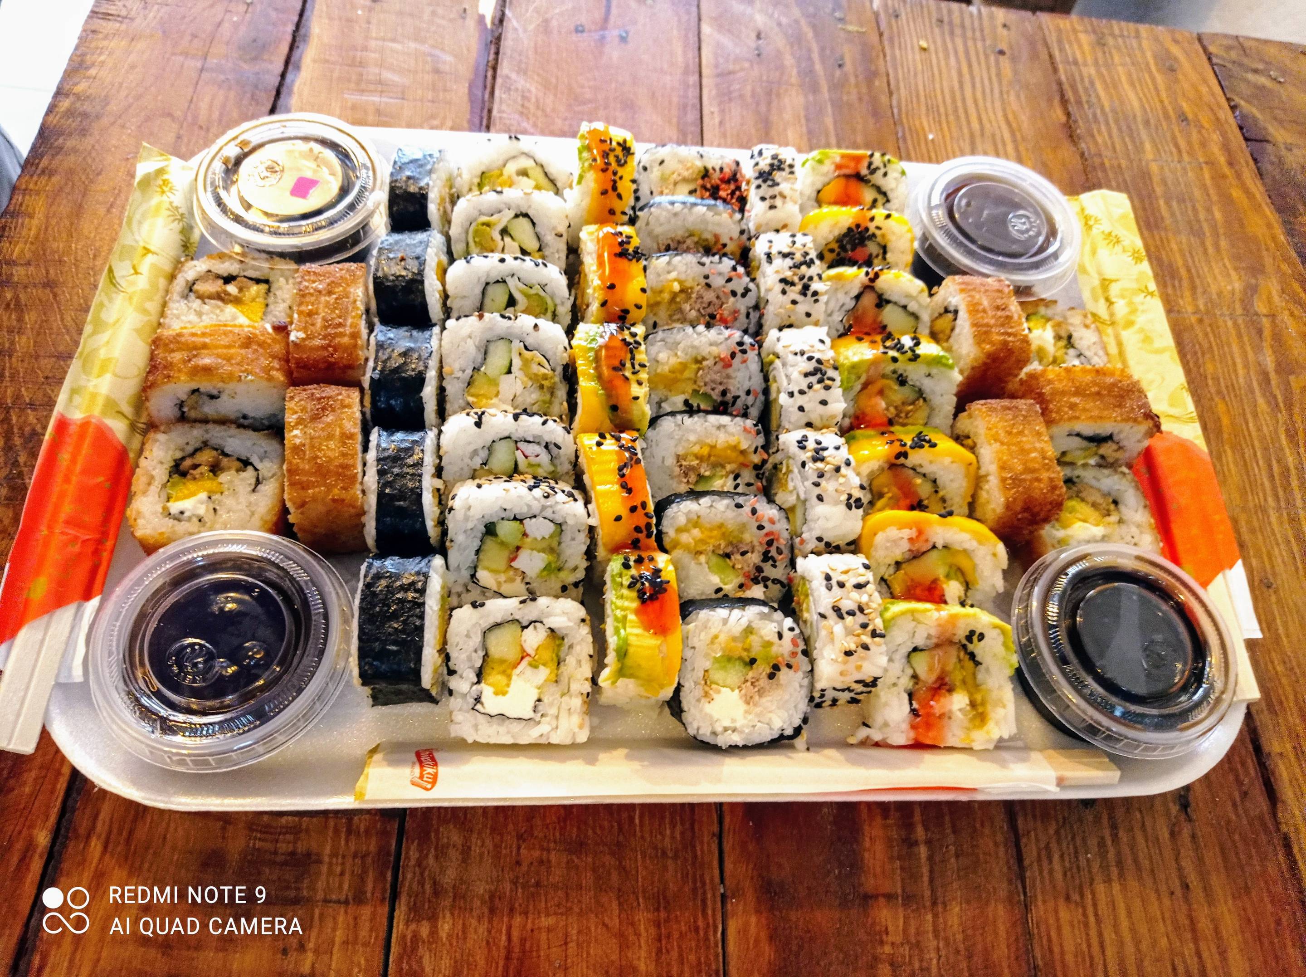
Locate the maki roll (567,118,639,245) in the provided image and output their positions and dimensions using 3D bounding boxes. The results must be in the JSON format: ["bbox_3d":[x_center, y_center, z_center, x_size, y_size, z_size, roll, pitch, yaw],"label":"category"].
[{"bbox_3d":[-0.020,-0.120,0.413,0.023,0.037,0.040,1,59,-7],"label":"maki roll"}]

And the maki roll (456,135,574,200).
[{"bbox_3d":[-0.050,-0.107,0.382,0.040,0.039,0.021,1,20,-6],"label":"maki roll"}]

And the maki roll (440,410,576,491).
[{"bbox_3d":[-0.046,-0.004,0.336,0.041,0.021,0.040,1,101,-7],"label":"maki roll"}]

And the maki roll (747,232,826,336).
[{"bbox_3d":[0.051,-0.076,0.395,0.020,0.036,0.036,0,59,-8],"label":"maki roll"}]

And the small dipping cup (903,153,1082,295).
[{"bbox_3d":[0.132,-0.102,0.407,0.065,0.010,0.065,2,58,-7],"label":"small dipping cup"}]

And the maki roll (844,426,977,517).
[{"bbox_3d":[0.083,0.002,0.347,0.041,0.040,0.024,8,24,-3],"label":"maki roll"}]

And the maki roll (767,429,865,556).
[{"bbox_3d":[0.053,0.003,0.346,0.022,0.039,0.039,-4,59,-13],"label":"maki roll"}]

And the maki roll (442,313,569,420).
[{"bbox_3d":[-0.047,-0.036,0.340,0.039,0.021,0.039,1,103,-6],"label":"maki roll"}]

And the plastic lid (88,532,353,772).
[{"bbox_3d":[-0.116,0.043,0.285,0.066,0.009,0.066,1,59,-7],"label":"plastic lid"}]

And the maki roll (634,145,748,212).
[{"bbox_3d":[0.014,-0.112,0.409,0.041,0.040,0.021,1,17,-7],"label":"maki roll"}]

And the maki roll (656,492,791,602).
[{"bbox_3d":[0.021,0.022,0.328,0.040,0.022,0.040,1,97,-7],"label":"maki roll"}]

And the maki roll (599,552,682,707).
[{"bbox_3d":[-0.004,0.042,0.315,0.023,0.039,0.042,-1,59,-2],"label":"maki roll"}]

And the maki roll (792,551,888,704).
[{"bbox_3d":[0.056,0.043,0.321,0.022,0.039,0.042,-4,59,3],"label":"maki roll"}]

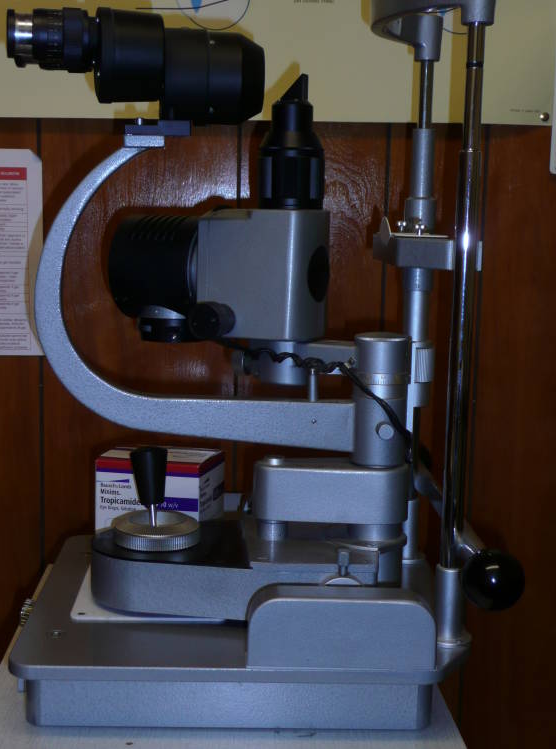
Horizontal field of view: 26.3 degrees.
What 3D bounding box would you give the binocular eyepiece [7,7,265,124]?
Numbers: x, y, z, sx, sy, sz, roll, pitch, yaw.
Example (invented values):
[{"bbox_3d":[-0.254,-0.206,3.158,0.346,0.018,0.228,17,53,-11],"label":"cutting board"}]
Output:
[{"bbox_3d":[-0.099,-0.220,0.861,0.179,0.076,0.115,1,8,-5],"label":"binocular eyepiece"}]

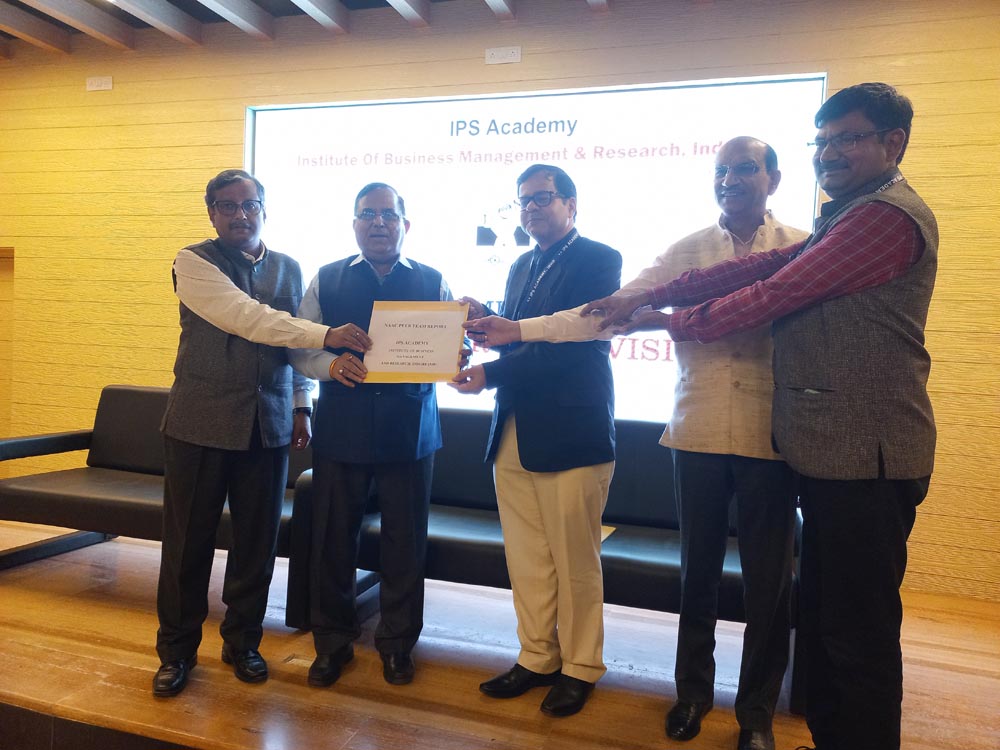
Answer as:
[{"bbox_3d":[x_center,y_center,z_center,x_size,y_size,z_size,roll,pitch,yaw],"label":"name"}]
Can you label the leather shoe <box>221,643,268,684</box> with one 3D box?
[{"bbox_3d":[-0.868,0.941,2.466,0.105,0.105,0.285,1,2,-35],"label":"leather shoe"}]

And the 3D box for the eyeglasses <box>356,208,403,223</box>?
[{"bbox_3d":[-0.382,-0.507,2.295,0.142,0.045,0.140,2,4,-7],"label":"eyeglasses"}]

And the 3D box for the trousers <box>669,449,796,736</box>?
[{"bbox_3d":[0.693,0.540,2.140,0.360,0.960,0.320,4,2,27],"label":"trousers"}]

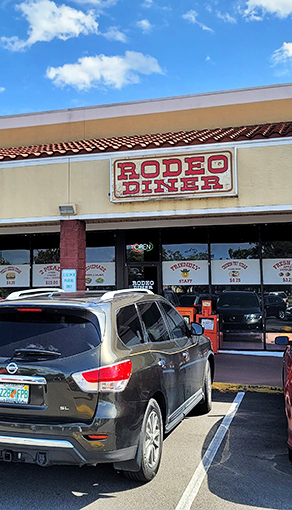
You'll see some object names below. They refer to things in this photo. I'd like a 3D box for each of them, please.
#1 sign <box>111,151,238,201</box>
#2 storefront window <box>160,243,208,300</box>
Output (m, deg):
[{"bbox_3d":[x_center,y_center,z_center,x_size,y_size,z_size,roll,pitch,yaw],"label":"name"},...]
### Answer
[{"bbox_3d":[0.539,-1.662,10.365,2.729,0.977,0.180,-2,-4,16],"label":"sign"},{"bbox_3d":[1.046,0.953,13.017,1.251,2.960,0.080,-2,-5,16],"label":"storefront window"}]

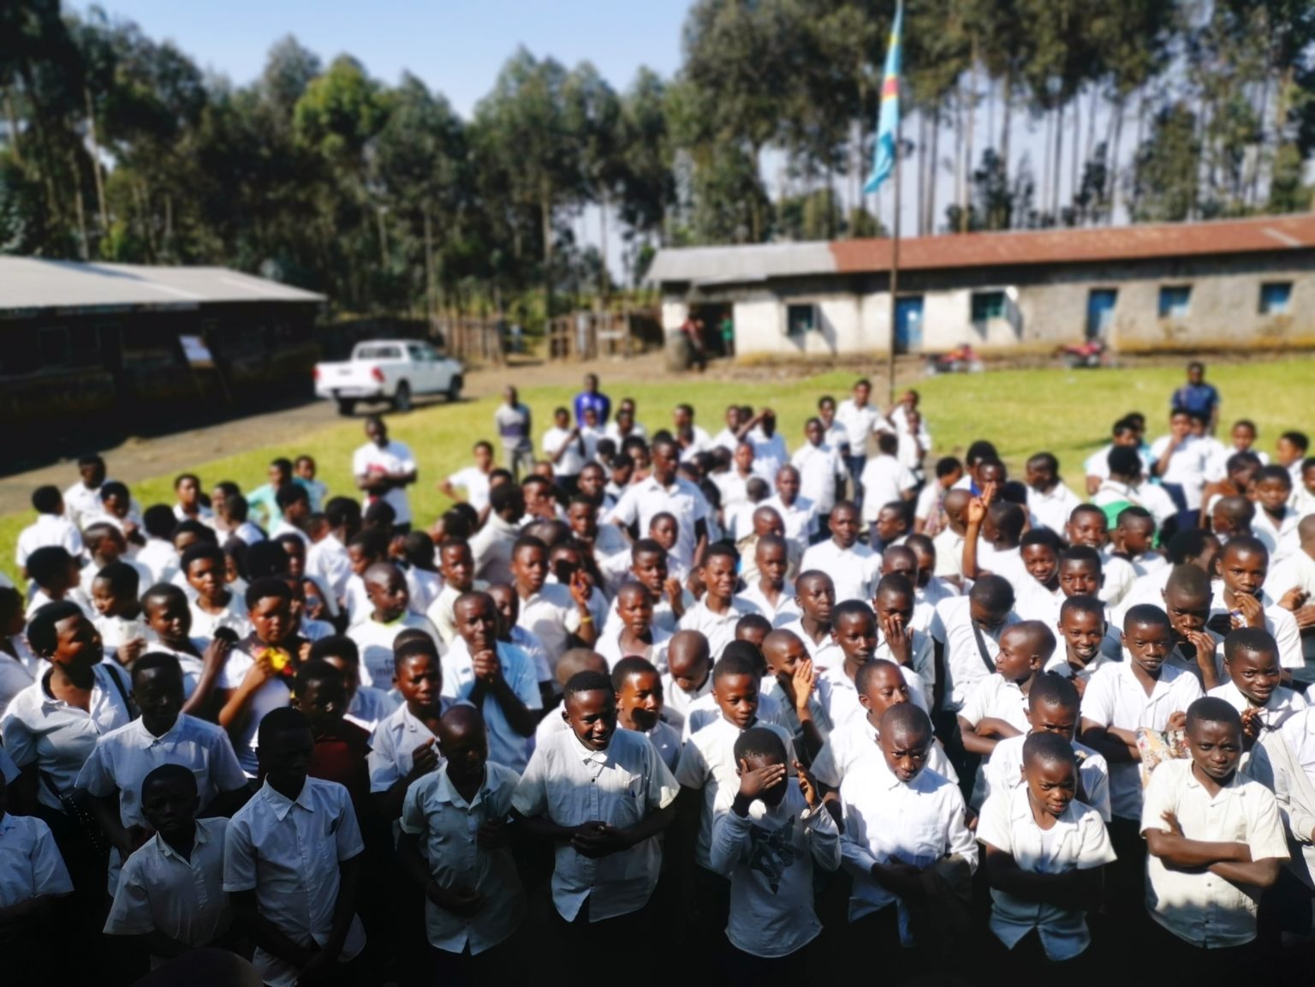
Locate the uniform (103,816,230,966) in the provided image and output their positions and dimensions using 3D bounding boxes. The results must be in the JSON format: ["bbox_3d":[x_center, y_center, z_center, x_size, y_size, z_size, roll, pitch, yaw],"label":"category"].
[{"bbox_3d":[-1.312,1.146,2.820,0.390,0.540,0.250,-8,13,-32],"label":"uniform"}]

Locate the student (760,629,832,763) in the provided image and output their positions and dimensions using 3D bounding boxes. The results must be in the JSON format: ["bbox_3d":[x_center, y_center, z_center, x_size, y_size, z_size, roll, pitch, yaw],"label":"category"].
[{"bbox_3d":[0.460,1.112,3.579,0.390,1.340,0.310,-8,13,-30],"label":"student"}]

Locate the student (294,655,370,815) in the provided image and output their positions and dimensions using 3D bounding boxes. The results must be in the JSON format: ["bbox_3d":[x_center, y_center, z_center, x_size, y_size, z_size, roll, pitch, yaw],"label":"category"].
[{"bbox_3d":[-1.115,1.227,3.650,0.400,1.349,0.270,-6,12,-24],"label":"student"}]

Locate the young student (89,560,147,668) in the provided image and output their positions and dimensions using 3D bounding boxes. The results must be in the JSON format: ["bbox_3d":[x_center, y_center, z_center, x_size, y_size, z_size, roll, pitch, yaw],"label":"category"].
[{"bbox_3d":[-2.217,1.035,4.413,0.400,1.538,0.280,1,10,12],"label":"young student"}]

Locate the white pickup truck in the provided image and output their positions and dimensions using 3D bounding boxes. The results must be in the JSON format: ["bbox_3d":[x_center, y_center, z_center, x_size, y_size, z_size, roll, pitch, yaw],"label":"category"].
[{"bbox_3d":[-6.931,-3.193,27.263,1.850,1.800,5.250,1,11,14],"label":"white pickup truck"}]

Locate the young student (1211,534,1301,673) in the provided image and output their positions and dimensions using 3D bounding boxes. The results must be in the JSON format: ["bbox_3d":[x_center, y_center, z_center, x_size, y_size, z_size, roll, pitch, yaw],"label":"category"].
[{"bbox_3d":[2.261,0.883,4.042,0.420,1.470,0.300,2,12,14],"label":"young student"}]

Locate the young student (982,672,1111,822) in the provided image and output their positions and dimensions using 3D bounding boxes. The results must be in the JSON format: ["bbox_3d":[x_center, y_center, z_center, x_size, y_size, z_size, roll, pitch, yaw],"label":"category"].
[{"bbox_3d":[1.228,1.229,3.276,0.400,1.396,0.270,2,12,16],"label":"young student"}]

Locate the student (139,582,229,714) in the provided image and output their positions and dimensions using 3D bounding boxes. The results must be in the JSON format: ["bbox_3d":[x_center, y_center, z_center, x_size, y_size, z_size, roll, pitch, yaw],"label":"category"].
[{"bbox_3d":[-1.889,1.074,4.161,0.400,1.481,0.320,-9,14,-34],"label":"student"}]

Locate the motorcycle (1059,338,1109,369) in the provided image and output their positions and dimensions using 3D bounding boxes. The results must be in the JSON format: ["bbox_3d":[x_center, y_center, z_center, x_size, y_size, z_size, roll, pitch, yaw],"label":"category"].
[{"bbox_3d":[14.167,-4.631,34.000,1.980,1.060,0.750,-1,11,0],"label":"motorcycle"}]

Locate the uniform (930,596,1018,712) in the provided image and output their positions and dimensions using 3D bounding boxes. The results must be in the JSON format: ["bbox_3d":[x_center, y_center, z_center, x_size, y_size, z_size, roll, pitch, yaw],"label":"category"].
[{"bbox_3d":[1.212,0.765,3.961,0.410,0.560,0.250,2,10,15],"label":"uniform"}]

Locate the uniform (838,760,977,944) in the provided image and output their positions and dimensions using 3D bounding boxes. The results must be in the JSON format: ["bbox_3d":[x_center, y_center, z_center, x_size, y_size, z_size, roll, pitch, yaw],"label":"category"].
[{"bbox_3d":[0.722,1.066,3.003,0.385,0.545,0.270,1,12,12],"label":"uniform"}]

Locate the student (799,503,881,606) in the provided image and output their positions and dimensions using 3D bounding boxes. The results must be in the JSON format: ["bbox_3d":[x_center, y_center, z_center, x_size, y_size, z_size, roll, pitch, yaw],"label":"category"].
[{"bbox_3d":[0.912,0.758,5.092,0.420,1.470,0.260,0,11,7],"label":"student"}]

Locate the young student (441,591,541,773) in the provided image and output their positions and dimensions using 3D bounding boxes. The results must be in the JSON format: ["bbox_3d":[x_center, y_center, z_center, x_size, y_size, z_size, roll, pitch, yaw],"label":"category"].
[{"bbox_3d":[-0.629,1.105,3.912,0.400,1.526,0.300,-3,10,-10],"label":"young student"}]

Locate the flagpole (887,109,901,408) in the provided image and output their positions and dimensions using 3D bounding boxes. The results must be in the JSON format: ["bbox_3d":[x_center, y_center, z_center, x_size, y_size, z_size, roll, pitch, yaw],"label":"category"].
[{"bbox_3d":[3.168,-3.496,13.608,0.080,7.000,0.080,-1,10,0],"label":"flagpole"}]

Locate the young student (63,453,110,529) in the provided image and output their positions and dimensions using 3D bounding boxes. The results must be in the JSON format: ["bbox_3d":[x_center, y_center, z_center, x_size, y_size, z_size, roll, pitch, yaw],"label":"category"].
[{"bbox_3d":[-3.667,0.531,6.849,0.450,1.620,0.280,-7,12,-27],"label":"young student"}]

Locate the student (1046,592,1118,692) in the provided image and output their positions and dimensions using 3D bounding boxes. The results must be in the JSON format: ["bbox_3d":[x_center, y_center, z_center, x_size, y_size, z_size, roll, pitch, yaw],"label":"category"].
[{"bbox_3d":[1.486,1.101,3.713,0.410,1.536,0.260,2,10,17],"label":"student"}]

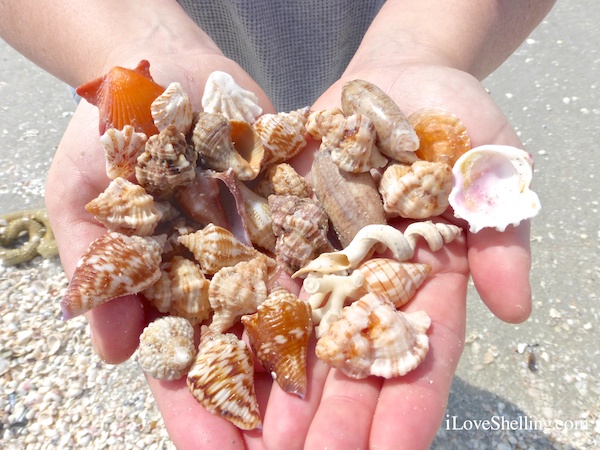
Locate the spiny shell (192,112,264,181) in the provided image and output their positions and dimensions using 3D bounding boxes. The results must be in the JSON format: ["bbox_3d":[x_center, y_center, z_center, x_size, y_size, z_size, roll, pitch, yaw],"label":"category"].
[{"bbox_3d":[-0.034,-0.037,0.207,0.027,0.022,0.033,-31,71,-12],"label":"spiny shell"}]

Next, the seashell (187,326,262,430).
[{"bbox_3d":[-0.030,0.059,0.168,0.022,0.019,0.040,-27,70,-11],"label":"seashell"}]

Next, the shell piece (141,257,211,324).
[{"bbox_3d":[-0.053,0.029,0.188,0.026,0.021,0.026,-13,68,-5],"label":"shell piece"}]

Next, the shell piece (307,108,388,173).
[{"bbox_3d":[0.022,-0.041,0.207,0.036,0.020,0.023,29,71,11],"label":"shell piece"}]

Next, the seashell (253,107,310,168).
[{"bbox_3d":[-0.007,-0.039,0.192,0.022,0.019,0.032,29,60,19],"label":"seashell"}]

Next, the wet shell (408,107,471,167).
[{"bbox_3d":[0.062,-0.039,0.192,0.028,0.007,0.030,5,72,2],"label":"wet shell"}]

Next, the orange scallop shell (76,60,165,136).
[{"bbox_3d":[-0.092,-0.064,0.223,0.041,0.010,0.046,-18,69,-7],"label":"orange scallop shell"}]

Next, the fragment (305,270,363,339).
[{"bbox_3d":[0.012,0.027,0.154,0.021,0.011,0.026,-2,55,-2],"label":"fragment"}]

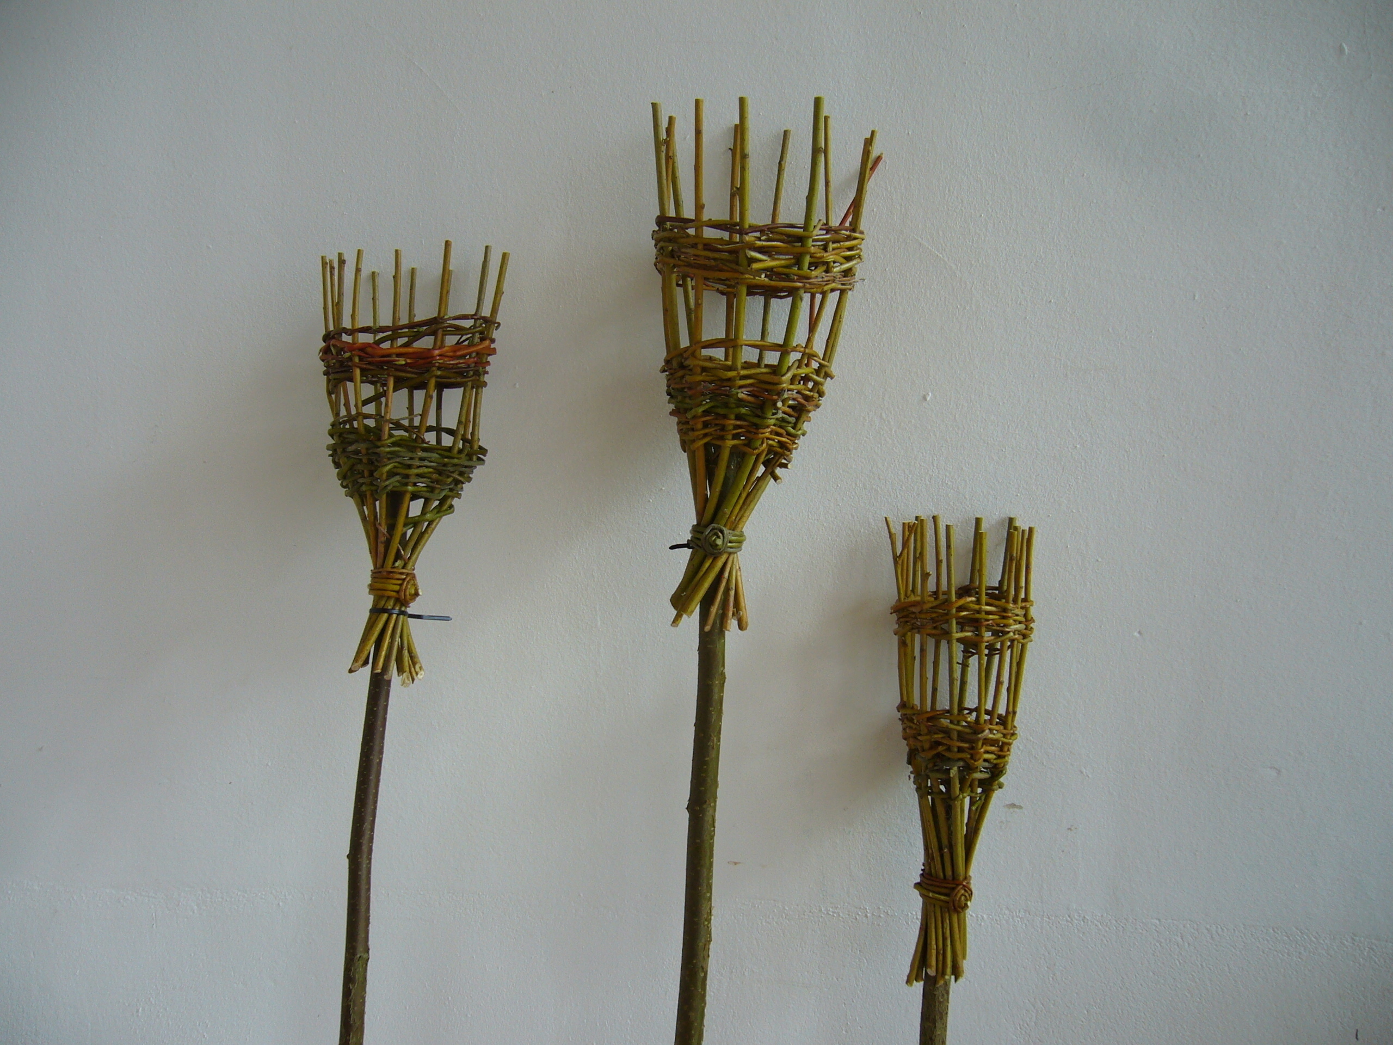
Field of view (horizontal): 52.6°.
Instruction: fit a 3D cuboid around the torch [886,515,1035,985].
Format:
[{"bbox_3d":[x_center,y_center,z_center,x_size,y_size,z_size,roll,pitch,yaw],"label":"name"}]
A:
[{"bbox_3d":[0.227,0.201,1.250,0.131,0.412,0.128,2,5,0],"label":"torch"}]

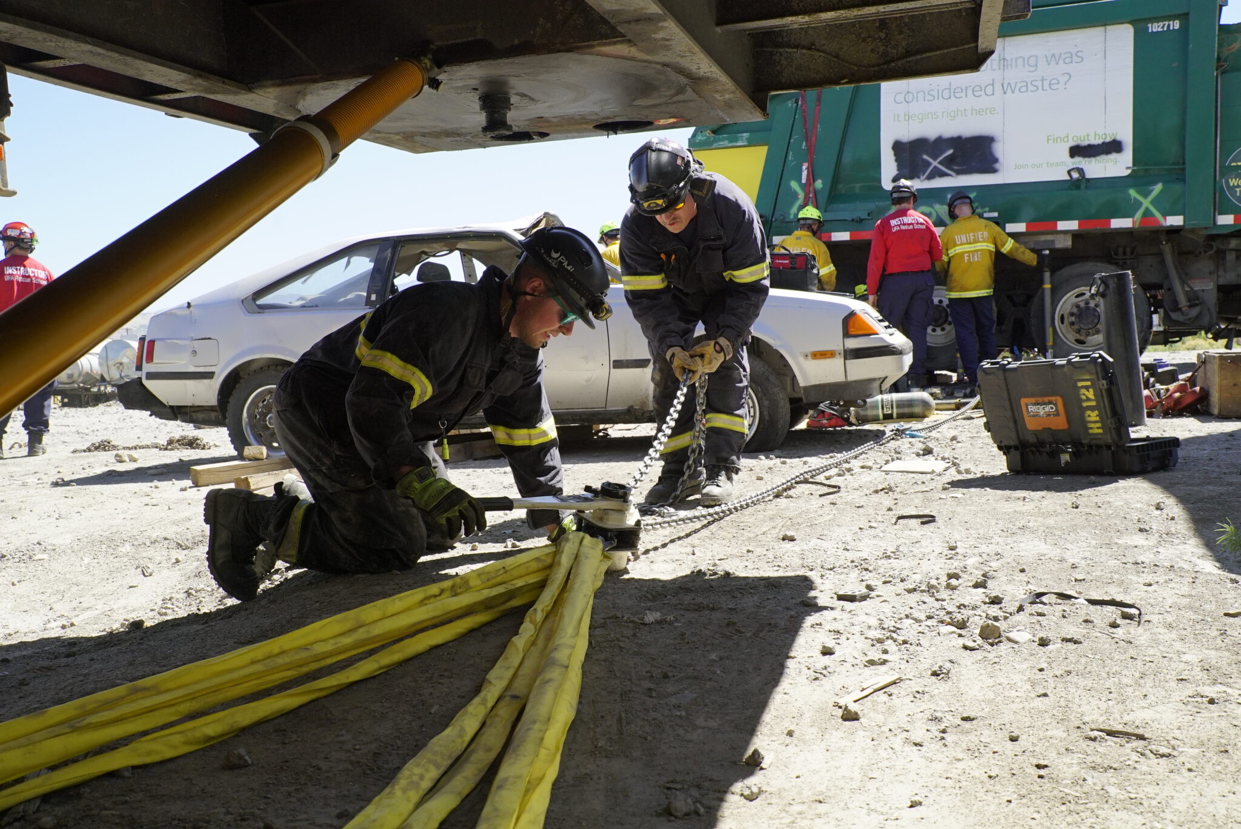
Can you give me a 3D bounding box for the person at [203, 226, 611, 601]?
[{"bbox_3d":[-0.651,-0.047,3.871,1.220,1.100,0.760,-2,5,-8],"label":"person"}]

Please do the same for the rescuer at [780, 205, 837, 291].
[{"bbox_3d":[1.782,-1.168,11.696,0.580,1.750,0.420,1,6,23],"label":"rescuer"}]

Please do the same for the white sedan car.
[{"bbox_3d":[-0.572,-0.471,7.186,4.420,1.320,1.670,-2,5,-2],"label":"white sedan car"}]

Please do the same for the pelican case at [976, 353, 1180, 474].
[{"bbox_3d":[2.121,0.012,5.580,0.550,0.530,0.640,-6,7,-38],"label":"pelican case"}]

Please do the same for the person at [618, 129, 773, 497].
[{"bbox_3d":[0.311,-0.392,5.106,0.640,1.510,0.680,1,6,20],"label":"person"}]

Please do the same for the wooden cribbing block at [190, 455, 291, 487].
[{"bbox_3d":[-1.883,0.277,6.163,0.580,0.085,0.089,-6,7,-38],"label":"wooden cribbing block"}]

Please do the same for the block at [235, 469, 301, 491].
[{"bbox_3d":[-1.653,0.298,5.920,0.089,0.078,0.480,3,7,38],"label":"block"}]

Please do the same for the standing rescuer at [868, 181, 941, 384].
[{"bbox_3d":[2.473,-1.131,10.596,0.620,1.850,0.400,0,6,16],"label":"standing rescuer"}]

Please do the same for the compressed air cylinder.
[{"bbox_3d":[1.790,-0.016,7.887,0.570,0.170,0.170,-4,6,-14],"label":"compressed air cylinder"}]

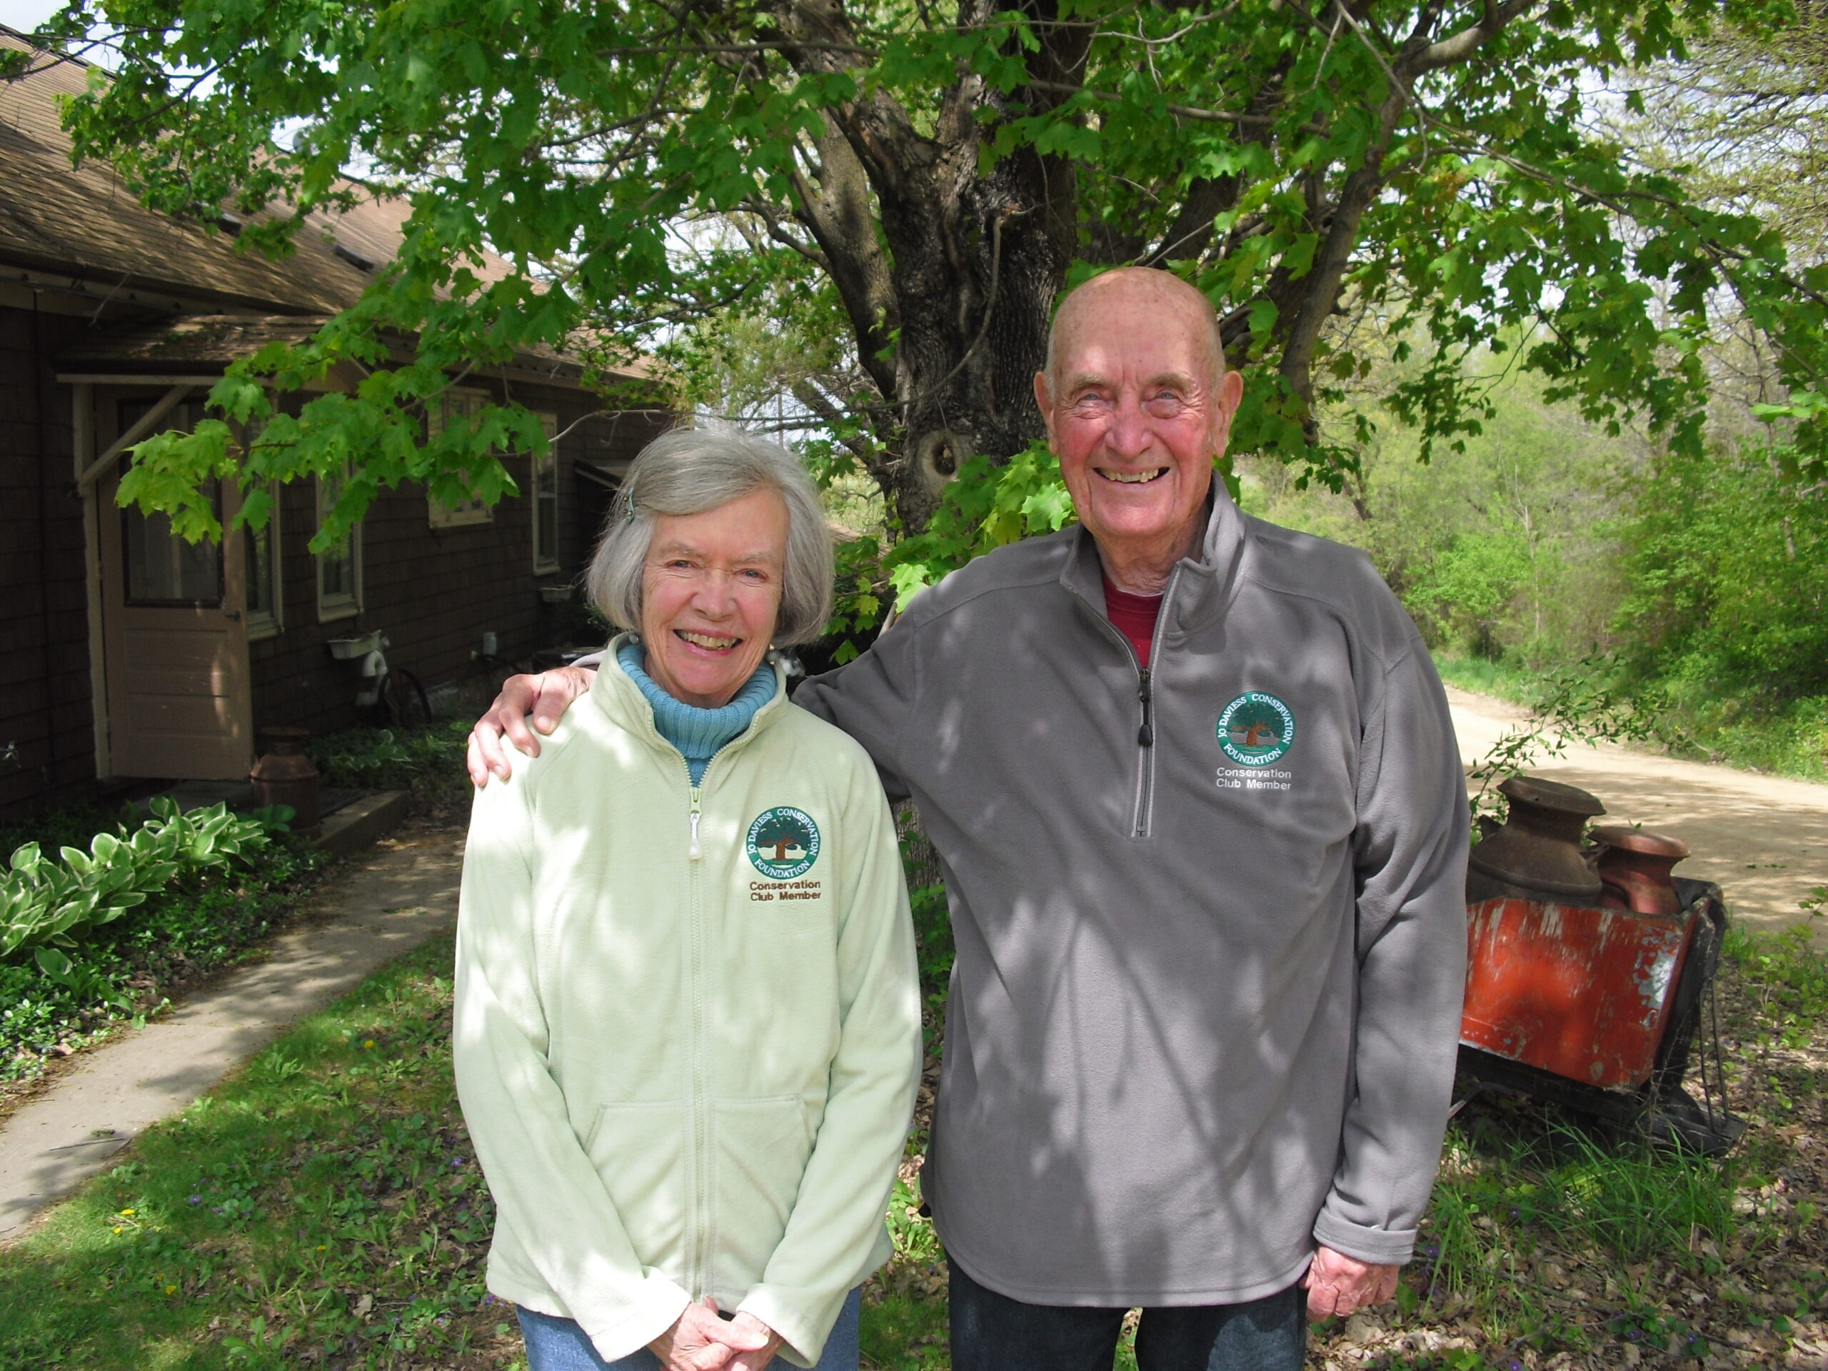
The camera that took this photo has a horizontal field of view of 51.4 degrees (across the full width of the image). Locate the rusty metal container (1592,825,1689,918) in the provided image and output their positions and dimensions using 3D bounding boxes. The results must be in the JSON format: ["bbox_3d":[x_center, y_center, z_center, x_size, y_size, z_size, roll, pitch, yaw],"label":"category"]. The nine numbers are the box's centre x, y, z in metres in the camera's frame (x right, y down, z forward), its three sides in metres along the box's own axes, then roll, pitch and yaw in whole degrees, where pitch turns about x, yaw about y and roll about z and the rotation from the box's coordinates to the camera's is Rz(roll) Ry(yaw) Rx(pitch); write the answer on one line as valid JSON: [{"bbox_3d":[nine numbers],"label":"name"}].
[{"bbox_3d":[1.788,0.654,4.833,0.310,0.530,0.310,12,8,16],"label":"rusty metal container"}]

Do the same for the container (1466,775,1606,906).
[{"bbox_3d":[1.494,0.566,4.640,0.330,0.610,0.330,12,8,16],"label":"container"}]

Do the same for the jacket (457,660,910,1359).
[{"bbox_3d":[-0.212,0.280,1.775,0.450,0.650,0.310,-1,7,-9],"label":"jacket"}]

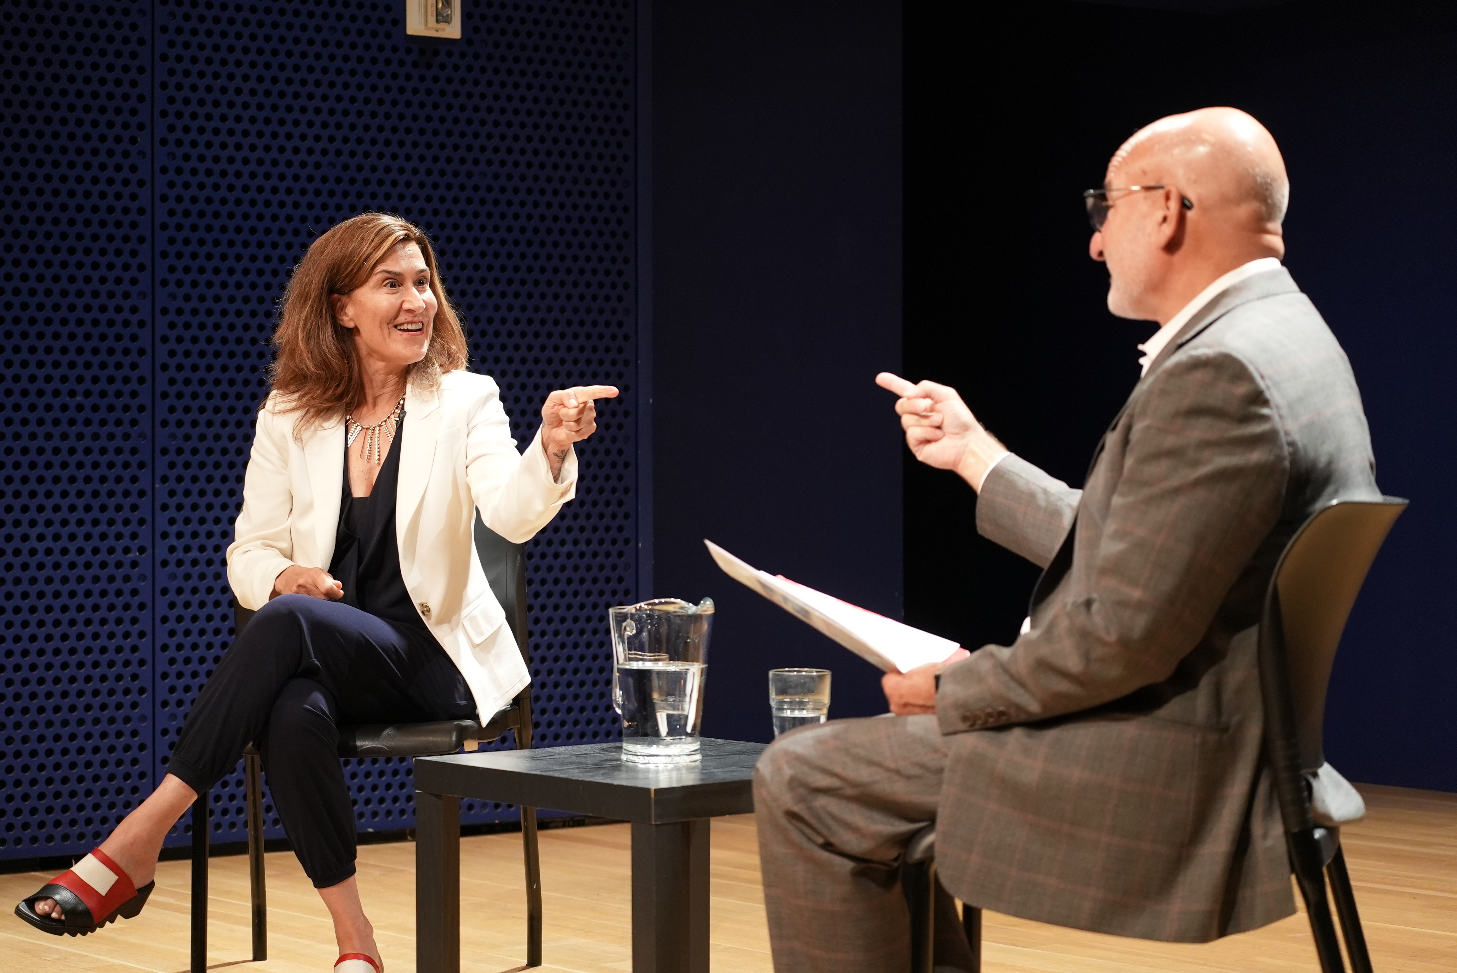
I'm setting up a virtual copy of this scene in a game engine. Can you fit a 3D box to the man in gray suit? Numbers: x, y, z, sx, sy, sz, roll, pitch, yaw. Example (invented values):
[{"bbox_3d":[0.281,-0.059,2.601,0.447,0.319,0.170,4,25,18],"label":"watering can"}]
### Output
[{"bbox_3d":[0.365,0.200,3.410,0.820,1.300,0.570,0,0,19],"label":"man in gray suit"}]

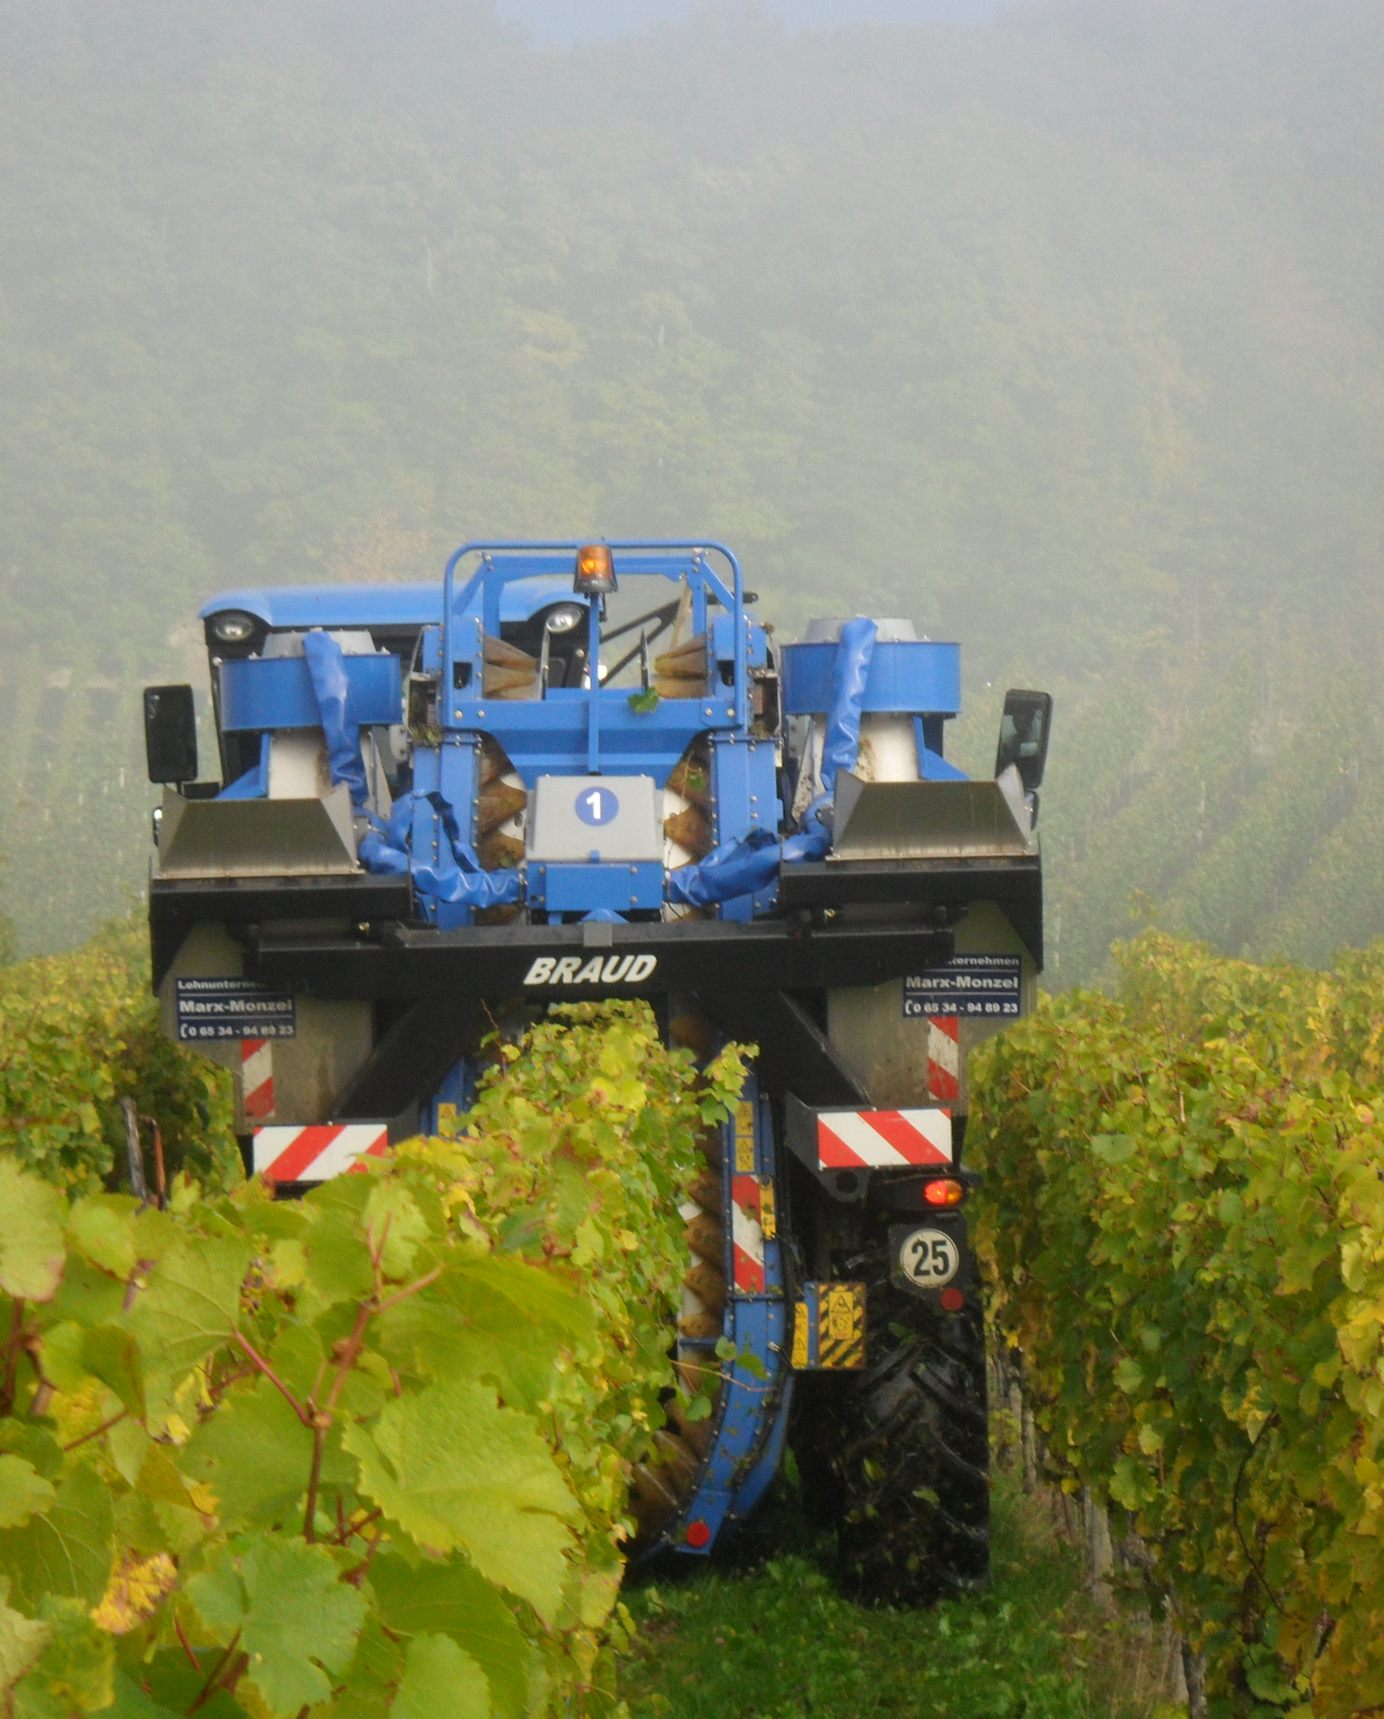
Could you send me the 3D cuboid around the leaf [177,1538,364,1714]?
[{"bbox_3d":[-0.236,0.432,5.050,0.103,0.105,0.045,-1,1,-6],"label":"leaf"}]

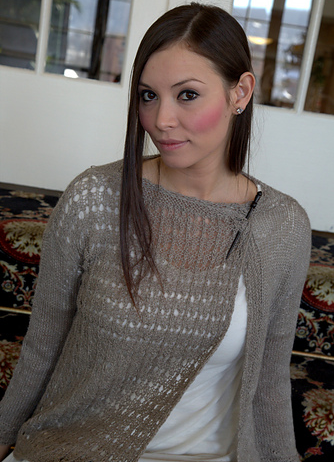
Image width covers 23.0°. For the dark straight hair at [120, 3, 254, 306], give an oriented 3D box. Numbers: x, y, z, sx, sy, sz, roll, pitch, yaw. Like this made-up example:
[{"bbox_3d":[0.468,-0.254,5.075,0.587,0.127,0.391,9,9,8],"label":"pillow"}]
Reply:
[{"bbox_3d":[0.028,-0.115,1.250,0.180,0.440,0.220,16,17,26],"label":"dark straight hair"}]

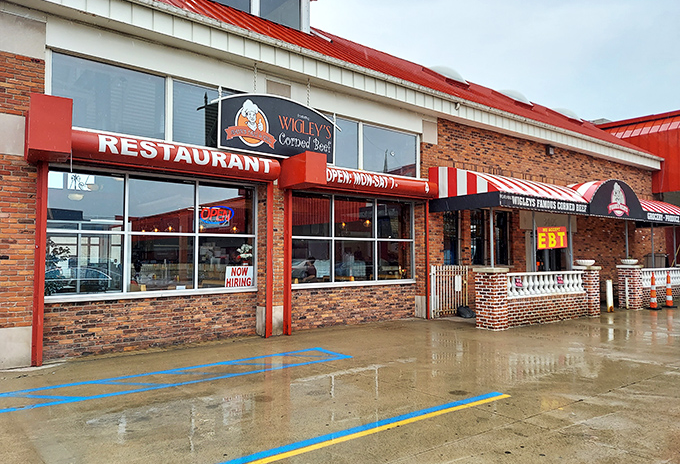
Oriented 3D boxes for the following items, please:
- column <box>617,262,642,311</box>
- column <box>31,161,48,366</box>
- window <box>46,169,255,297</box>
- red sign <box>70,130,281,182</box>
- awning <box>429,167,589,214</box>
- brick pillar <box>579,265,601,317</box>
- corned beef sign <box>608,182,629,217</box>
[{"bbox_3d":[8.520,1.619,13.872,0.440,1.280,0.440,2,-3,-36],"label":"column"},{"bbox_3d":[-3.991,0.421,6.277,0.120,2.710,0.100,2,-4,-37],"label":"column"},{"bbox_3d":[-3.018,0.051,8.052,3.464,2.005,0.147,2,-3,-36],"label":"window"},{"bbox_3d":[-2.411,-1.161,7.428,3.290,0.420,0.350,2,-4,-37],"label":"red sign"},{"bbox_3d":[4.397,-1.042,12.188,3.765,1.214,2.086,2,-3,-36],"label":"awning"},{"bbox_3d":[6.153,1.465,11.737,0.510,1.255,0.510,2,-4,-37],"label":"brick pillar"},{"bbox_3d":[7.571,-0.869,12.789,1.264,0.928,0.080,2,-4,-37],"label":"corned beef sign"}]

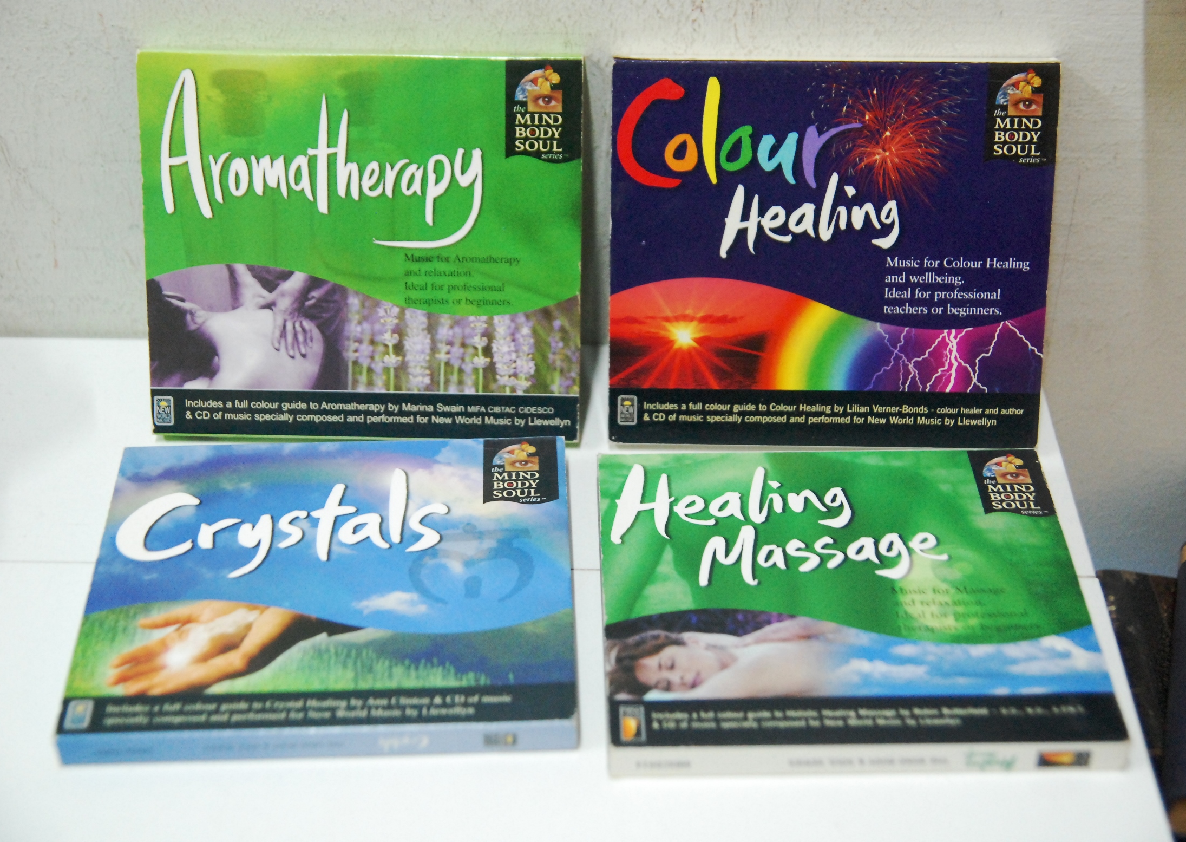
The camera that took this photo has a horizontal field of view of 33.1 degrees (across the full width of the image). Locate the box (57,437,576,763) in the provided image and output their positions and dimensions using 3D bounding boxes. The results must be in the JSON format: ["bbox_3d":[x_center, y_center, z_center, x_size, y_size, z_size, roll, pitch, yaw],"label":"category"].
[{"bbox_3d":[-0.079,0.051,0.605,0.143,0.013,0.126,-1,38,-2],"label":"box"}]

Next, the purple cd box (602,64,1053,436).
[{"bbox_3d":[0.077,-0.055,0.656,0.142,0.126,0.012,1,14,2],"label":"purple cd box"}]

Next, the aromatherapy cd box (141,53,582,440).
[{"bbox_3d":[-0.075,-0.057,0.657,0.142,0.126,0.012,1,14,1],"label":"aromatherapy cd box"}]

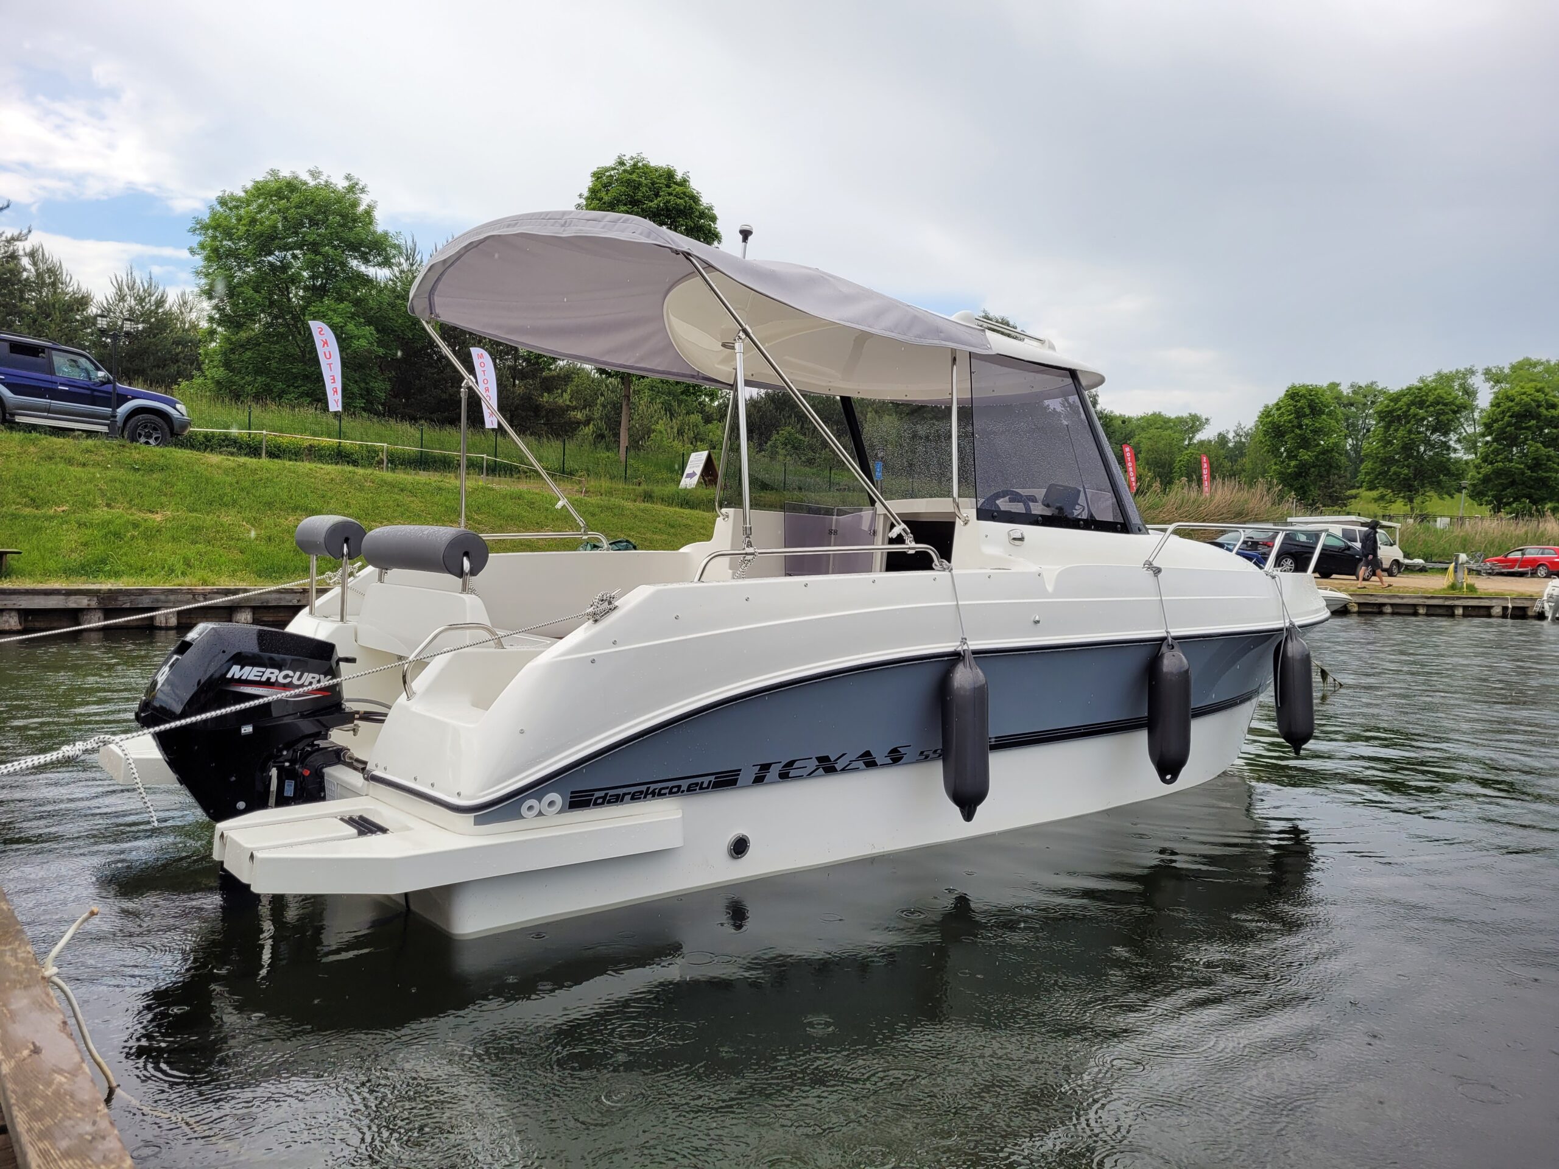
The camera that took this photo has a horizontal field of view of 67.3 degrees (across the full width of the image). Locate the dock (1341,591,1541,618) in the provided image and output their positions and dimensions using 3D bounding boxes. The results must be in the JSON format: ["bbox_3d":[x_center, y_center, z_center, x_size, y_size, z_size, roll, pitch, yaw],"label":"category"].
[{"bbox_3d":[13.700,0.420,24.300,4.400,0.520,0.600,1,1,10],"label":"dock"}]

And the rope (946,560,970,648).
[{"bbox_3d":[0.610,0.067,4.020,0.060,0.310,0.100,0,2,-38],"label":"rope"}]

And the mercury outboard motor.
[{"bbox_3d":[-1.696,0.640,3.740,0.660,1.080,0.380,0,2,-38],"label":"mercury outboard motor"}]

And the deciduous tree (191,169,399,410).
[{"bbox_3d":[-17.700,-10.600,43.000,7.600,9.200,7.200,1,1,0],"label":"deciduous tree"}]

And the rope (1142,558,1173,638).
[{"bbox_3d":[1.530,0.065,4.730,0.090,0.310,0.140,0,2,-38],"label":"rope"}]

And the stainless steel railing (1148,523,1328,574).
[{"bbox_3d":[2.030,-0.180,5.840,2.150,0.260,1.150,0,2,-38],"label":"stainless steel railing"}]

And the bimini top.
[{"bbox_3d":[-0.030,-1.150,5.040,2.450,0.570,2.100,0,2,-38],"label":"bimini top"}]

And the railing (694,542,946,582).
[{"bbox_3d":[0.165,-0.070,3.770,1.060,0.130,0.050,0,2,-38],"label":"railing"}]

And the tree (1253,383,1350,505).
[{"bbox_3d":[35.600,-9.400,80.000,6.800,9.000,6.500,1,1,0],"label":"tree"}]

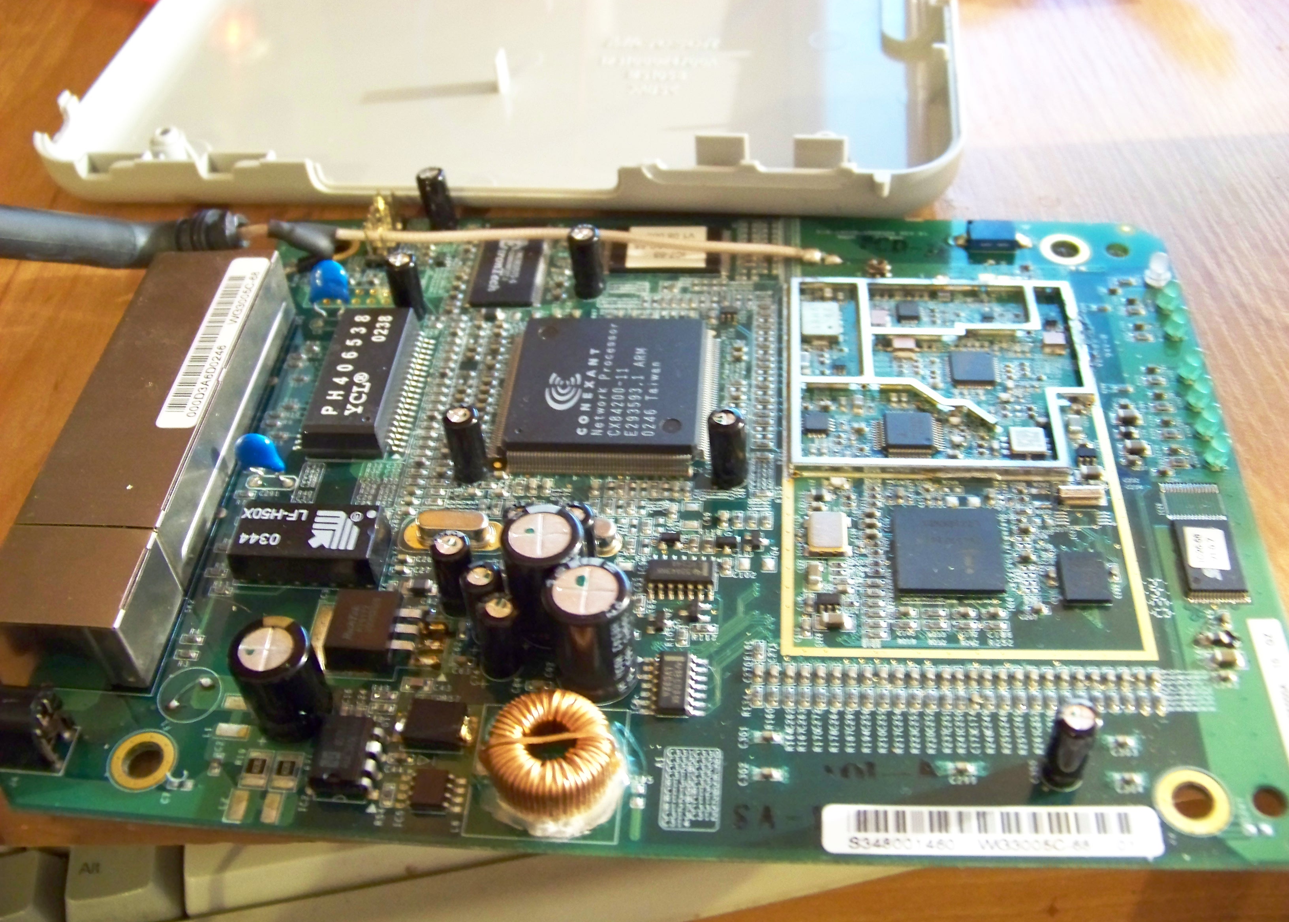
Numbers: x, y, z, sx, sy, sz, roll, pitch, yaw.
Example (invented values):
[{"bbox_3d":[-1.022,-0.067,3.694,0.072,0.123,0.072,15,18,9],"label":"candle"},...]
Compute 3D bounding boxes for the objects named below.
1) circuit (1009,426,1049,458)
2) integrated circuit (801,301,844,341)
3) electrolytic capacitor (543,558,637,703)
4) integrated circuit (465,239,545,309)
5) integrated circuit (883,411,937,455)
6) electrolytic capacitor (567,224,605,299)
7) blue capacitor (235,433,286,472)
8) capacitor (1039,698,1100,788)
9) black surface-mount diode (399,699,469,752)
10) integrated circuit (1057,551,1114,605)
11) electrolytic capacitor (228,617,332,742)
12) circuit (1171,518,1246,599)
[{"bbox_3d":[0.053,-0.002,0.185,0.005,0.002,0.005,0,46,6],"label":"circuit"},{"bbox_3d":[0.027,-0.021,0.205,0.006,0.002,0.008,1,45,6],"label":"integrated circuit"},{"bbox_3d":[-0.006,0.020,0.159,0.010,0.016,0.010,1,47,5],"label":"electrolytic capacitor"},{"bbox_3d":[-0.022,-0.033,0.221,0.011,0.001,0.022,1,45,6],"label":"integrated circuit"},{"bbox_3d":[0.037,-0.004,0.188,0.008,0.002,0.008,1,45,6],"label":"integrated circuit"},{"bbox_3d":[-0.010,-0.032,0.219,0.005,0.011,0.005,1,46,5],"label":"electrolytic capacitor"},{"bbox_3d":[-0.055,-0.001,0.192,0.007,0.006,0.004,1,47,5],"label":"blue capacitor"},{"bbox_3d":[0.048,0.032,0.153,0.005,0.011,0.005,-1,46,8],"label":"capacitor"},{"bbox_3d":[-0.025,0.031,0.159,0.007,0.002,0.006,0,46,6],"label":"black surface-mount diode"},{"bbox_3d":[0.058,0.015,0.175,0.006,0.001,0.008,1,47,5],"label":"integrated circuit"},{"bbox_3d":[-0.044,0.027,0.164,0.010,0.013,0.010,2,48,4],"label":"electrolytic capacitor"},{"bbox_3d":[0.074,0.013,0.176,0.008,0.001,0.013,1,47,5],"label":"circuit"}]

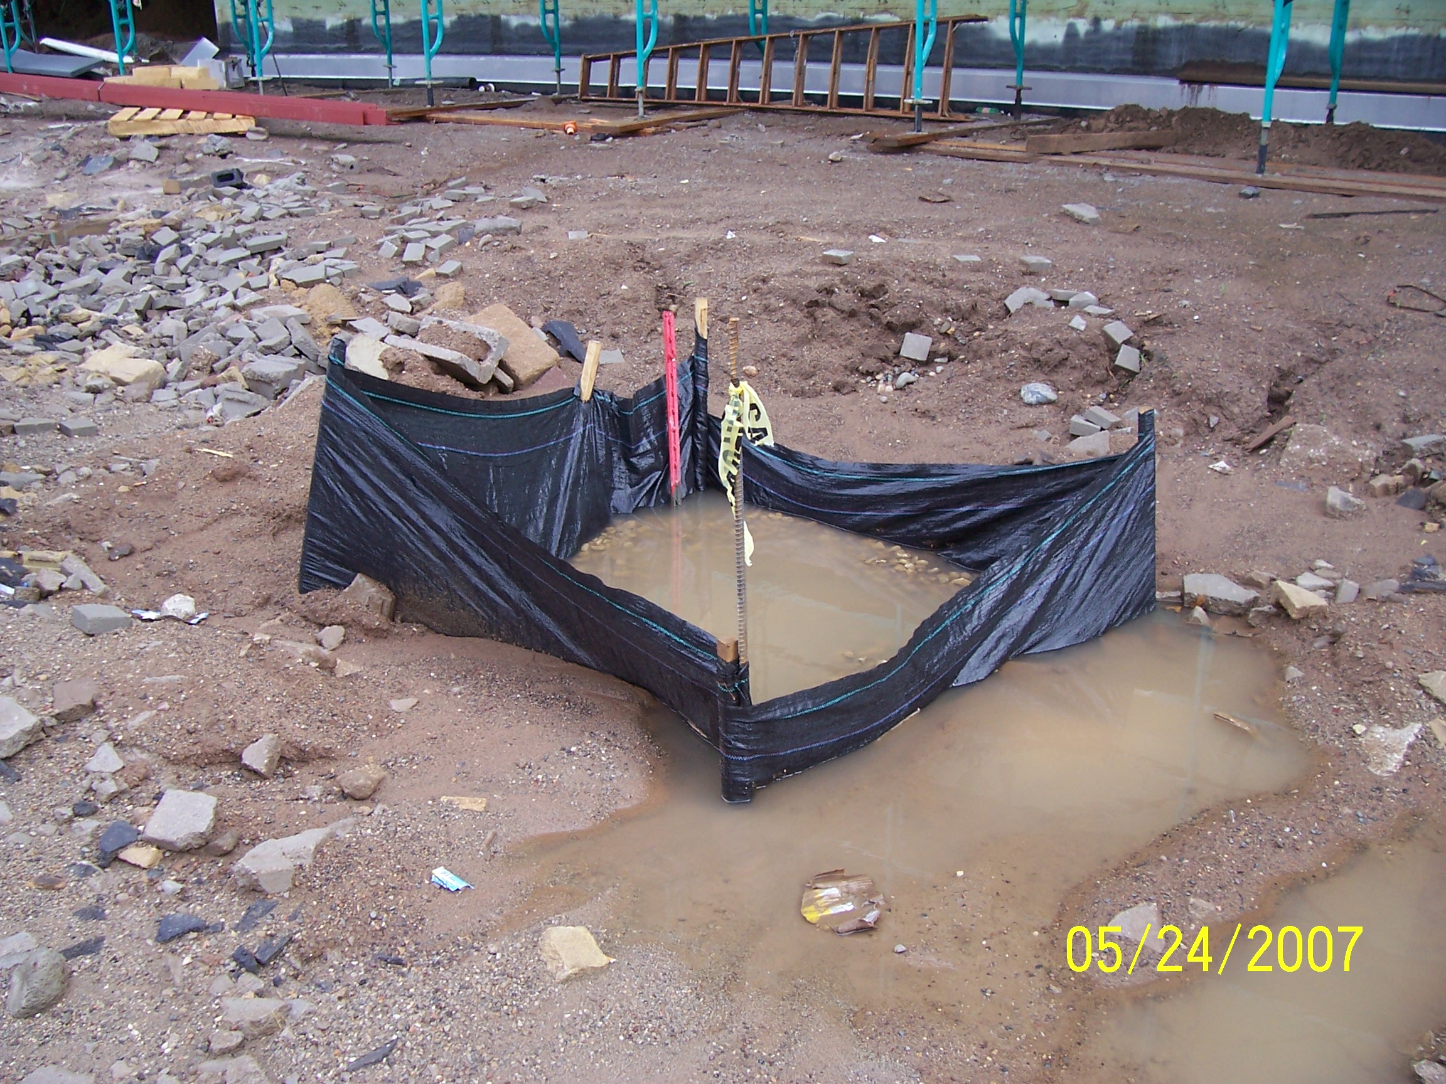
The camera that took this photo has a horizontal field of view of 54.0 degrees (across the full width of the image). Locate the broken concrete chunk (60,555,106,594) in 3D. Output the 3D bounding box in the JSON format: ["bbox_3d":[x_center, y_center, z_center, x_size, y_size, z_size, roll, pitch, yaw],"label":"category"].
[{"bbox_3d":[-1.752,0.088,3.884,0.174,0.075,0.062,20,29,41],"label":"broken concrete chunk"}]

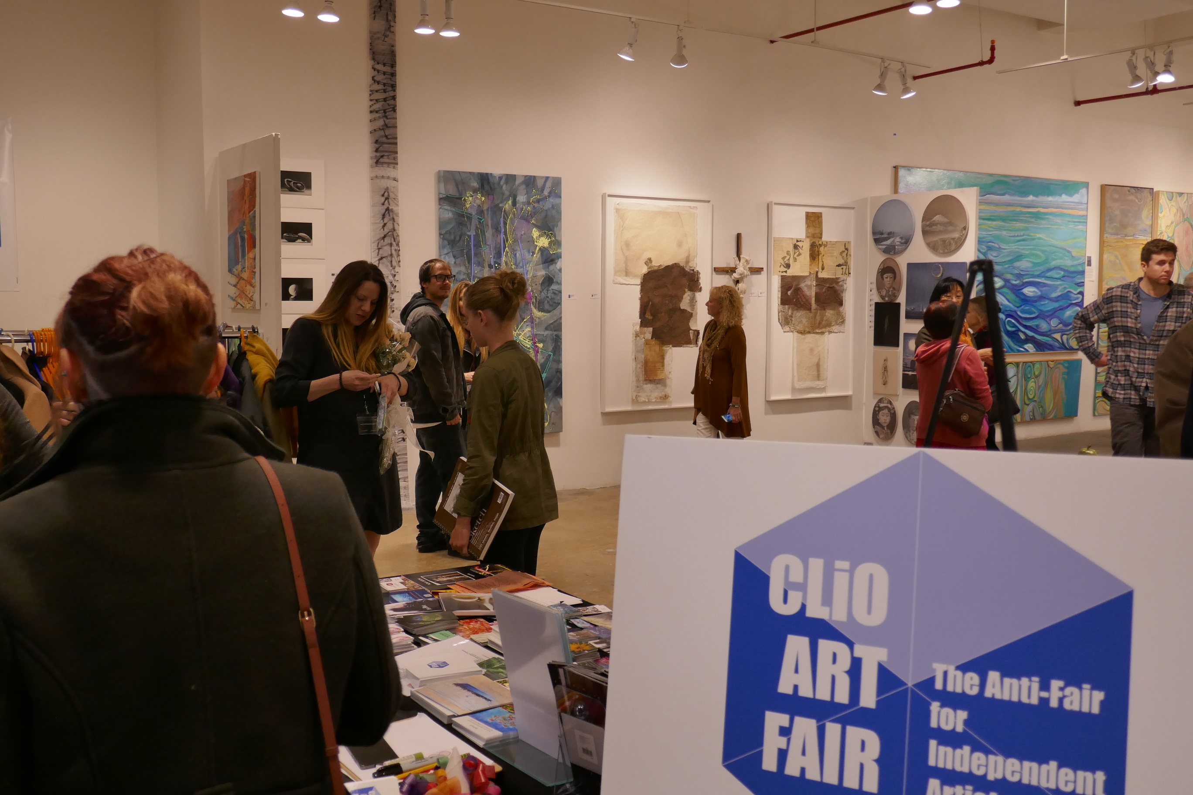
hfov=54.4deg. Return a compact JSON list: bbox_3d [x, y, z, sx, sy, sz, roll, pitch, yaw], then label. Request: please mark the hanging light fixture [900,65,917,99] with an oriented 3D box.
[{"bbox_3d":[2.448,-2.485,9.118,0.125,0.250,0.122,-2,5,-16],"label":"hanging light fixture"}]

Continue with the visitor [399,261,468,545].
[{"bbox_3d":[-0.969,0.046,6.952,0.380,1.740,0.520,-1,5,-15],"label":"visitor"}]

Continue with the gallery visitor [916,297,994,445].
[{"bbox_3d":[2.029,0.190,6.628,0.420,1.490,0.310,3,6,36],"label":"gallery visitor"}]

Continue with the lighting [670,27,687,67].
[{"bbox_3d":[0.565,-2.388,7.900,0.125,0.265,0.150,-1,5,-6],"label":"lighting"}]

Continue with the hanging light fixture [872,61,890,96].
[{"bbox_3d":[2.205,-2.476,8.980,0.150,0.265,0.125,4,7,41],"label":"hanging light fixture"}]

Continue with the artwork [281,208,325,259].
[{"bbox_3d":[-2.034,-1.099,7.791,0.420,0.327,0.020,-3,6,-33],"label":"artwork"}]

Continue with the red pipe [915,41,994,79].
[{"bbox_3d":[3.268,-3.096,10.654,0.050,0.217,0.912,-3,6,-34],"label":"red pipe"}]

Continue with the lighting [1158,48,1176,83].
[{"bbox_3d":[4.064,-2.370,8.270,0.130,0.255,0.145,5,7,43],"label":"lighting"}]

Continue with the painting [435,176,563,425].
[{"bbox_3d":[-0.702,-0.679,8.705,1.029,1.950,0.040,-3,6,-33],"label":"painting"}]

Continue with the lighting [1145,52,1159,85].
[{"bbox_3d":[4.018,-2.377,8.360,0.150,0.265,0.125,2,5,21],"label":"lighting"}]

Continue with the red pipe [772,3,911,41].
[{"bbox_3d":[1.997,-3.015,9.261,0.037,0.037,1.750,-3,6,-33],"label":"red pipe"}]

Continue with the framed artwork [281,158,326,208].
[{"bbox_3d":[-2.028,-1.432,7.765,0.420,0.321,0.020,-3,6,-33],"label":"framed artwork"}]

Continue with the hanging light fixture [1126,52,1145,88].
[{"bbox_3d":[4.013,-2.439,8.632,0.130,0.255,0.125,-1,5,-14],"label":"hanging light fixture"}]

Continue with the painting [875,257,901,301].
[{"bbox_3d":[2.670,-1.075,10.611,0.025,0.405,0.295,-3,6,-34],"label":"painting"}]

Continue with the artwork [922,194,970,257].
[{"bbox_3d":[3.015,-1.495,10.024,0.040,0.510,0.488,-3,6,-33],"label":"artwork"}]

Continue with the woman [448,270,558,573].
[{"bbox_3d":[-0.324,0.358,4.130,0.360,1.609,0.450,3,6,32],"label":"woman"}]

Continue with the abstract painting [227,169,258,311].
[{"bbox_3d":[-2.161,-0.950,7.107,0.025,0.811,0.581,-3,6,-33],"label":"abstract painting"}]

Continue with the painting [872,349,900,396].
[{"bbox_3d":[2.670,-0.230,10.652,0.030,0.410,0.307,-3,6,-34],"label":"painting"}]

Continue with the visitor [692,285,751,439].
[{"bbox_3d":[0.869,0.022,8.073,0.350,1.600,0.450,-2,6,-28],"label":"visitor"}]

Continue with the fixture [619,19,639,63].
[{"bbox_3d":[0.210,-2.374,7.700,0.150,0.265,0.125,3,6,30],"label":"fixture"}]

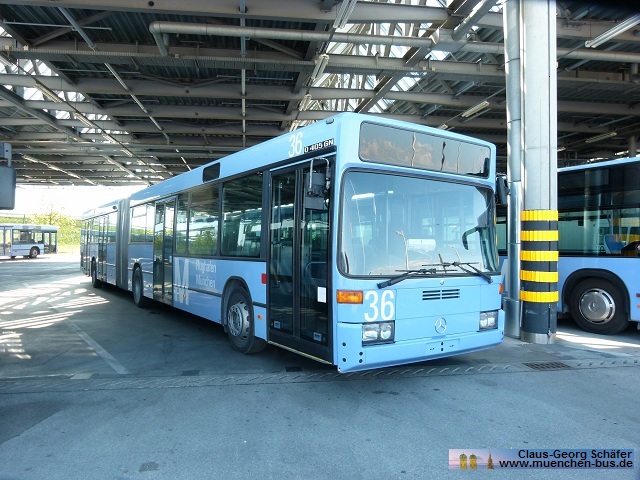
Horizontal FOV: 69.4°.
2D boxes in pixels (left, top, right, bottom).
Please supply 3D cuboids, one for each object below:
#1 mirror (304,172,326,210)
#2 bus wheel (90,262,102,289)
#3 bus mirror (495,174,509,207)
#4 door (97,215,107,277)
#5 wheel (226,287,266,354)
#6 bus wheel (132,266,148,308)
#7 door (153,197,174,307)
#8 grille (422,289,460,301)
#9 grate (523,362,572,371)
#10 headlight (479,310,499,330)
[{"bbox_3d":[-0.043,-0.465,4.432,0.190,0.370,0.120,1,-2,-34],"label":"mirror"},{"bbox_3d":[-8.285,1.318,17.338,0.320,0.950,0.950,2,-2,-35],"label":"bus wheel"},{"bbox_3d":[2.422,-0.657,6.133,0.190,0.380,0.120,1,-2,-34],"label":"bus mirror"},{"bbox_3d":[-7.542,0.343,16.095,0.080,2.200,1.420,2,-2,-35],"label":"door"},{"bbox_3d":[-1.033,1.163,6.732,0.290,0.950,0.950,1,-2,-34],"label":"wheel"},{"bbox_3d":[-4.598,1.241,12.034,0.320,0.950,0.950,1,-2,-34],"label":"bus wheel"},{"bbox_3d":[-3.315,0.263,9.901,0.080,2.200,1.420,1,-2,-34],"label":"door"},{"bbox_3d":[1.349,0.610,5.152,0.600,0.100,0.040,1,-2,-34],"label":"grille"},{"bbox_3d":[3.035,1.684,6.109,0.540,0.030,0.370,1,-1,-13],"label":"grate"},{"bbox_3d":[2.049,0.983,5.692,0.390,0.230,0.100,1,-2,-34],"label":"headlight"}]

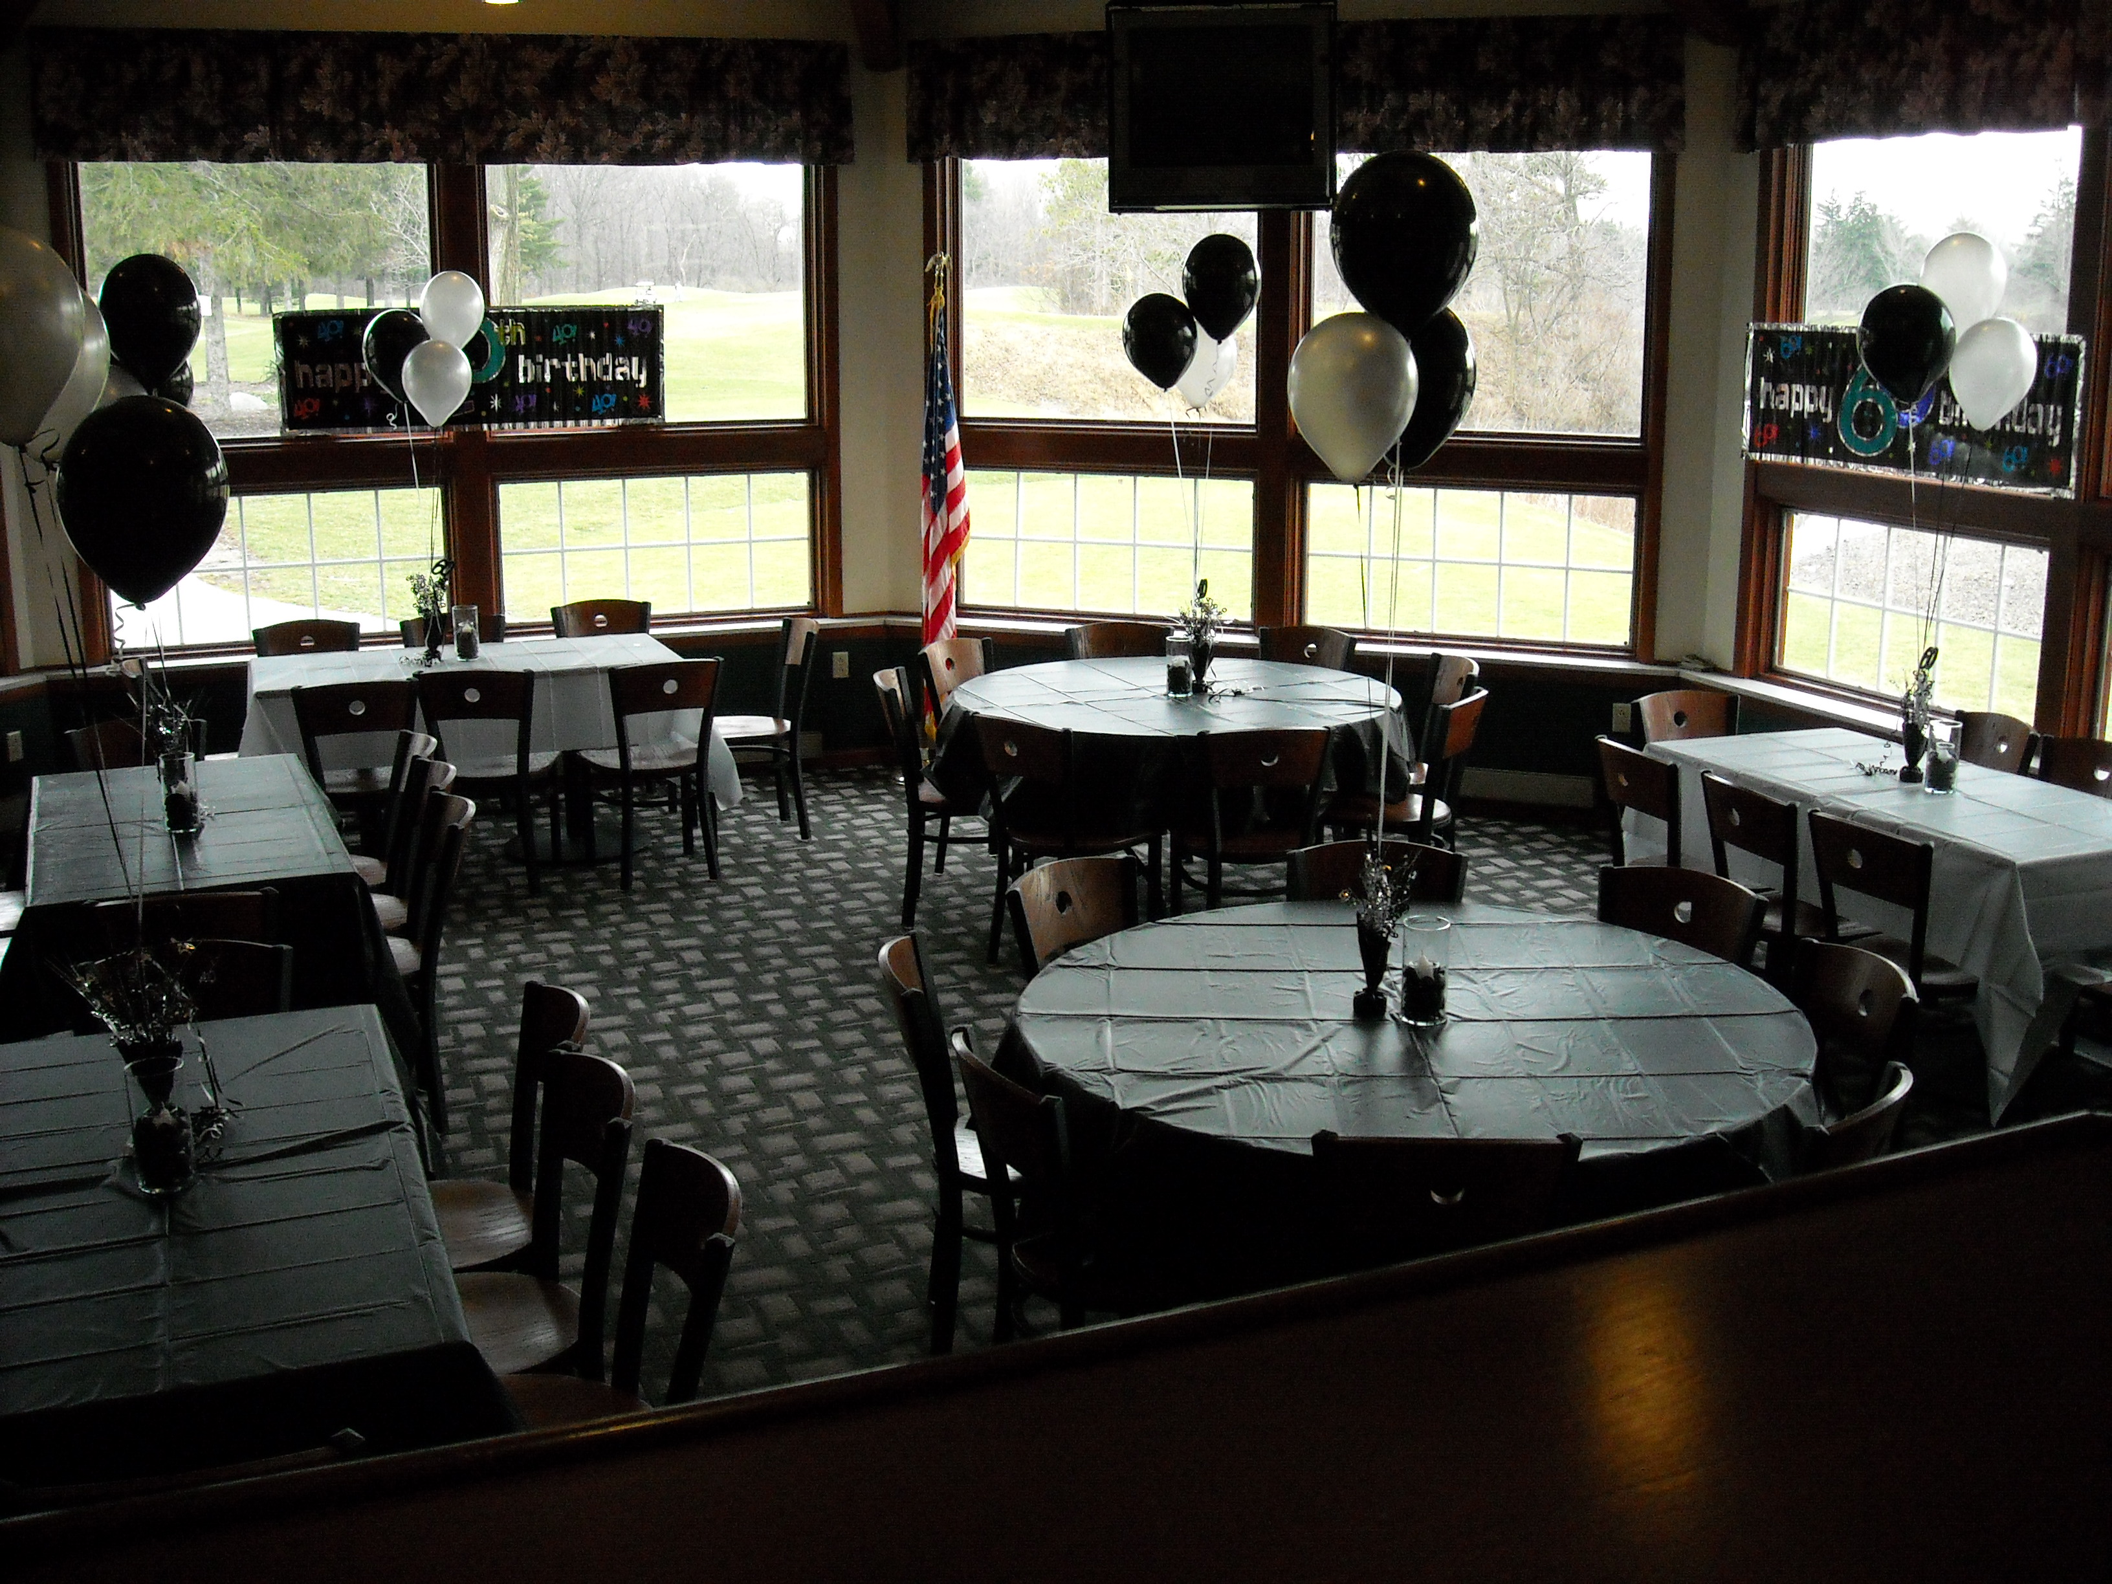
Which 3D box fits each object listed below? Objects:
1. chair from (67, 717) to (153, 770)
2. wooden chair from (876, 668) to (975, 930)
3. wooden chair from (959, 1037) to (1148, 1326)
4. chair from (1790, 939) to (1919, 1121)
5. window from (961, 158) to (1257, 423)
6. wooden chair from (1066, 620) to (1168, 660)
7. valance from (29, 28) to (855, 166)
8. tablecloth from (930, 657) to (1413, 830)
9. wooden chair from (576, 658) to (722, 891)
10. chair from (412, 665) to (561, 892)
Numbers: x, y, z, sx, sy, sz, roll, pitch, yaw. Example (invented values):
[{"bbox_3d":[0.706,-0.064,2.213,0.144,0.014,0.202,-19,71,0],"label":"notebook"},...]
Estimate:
[{"bbox_3d":[-2.763,0.221,6.471,0.420,0.830,0.490,-4,14,-18],"label":"chair"},{"bbox_3d":[-0.359,0.002,7.459,0.520,0.840,0.440,0,13,-2],"label":"wooden chair"},{"bbox_3d":[0.094,0.844,3.900,0.490,0.830,0.430,-7,15,-27],"label":"wooden chair"},{"bbox_3d":[1.403,0.766,4.330,0.490,0.830,0.430,-3,13,-14],"label":"chair"},{"bbox_3d":[0.209,-2.136,9.068,1.355,1.123,0.070,5,14,22],"label":"window"},{"bbox_3d":[0.260,-0.207,8.298,0.439,0.838,0.493,-1,13,-4],"label":"wooden chair"},{"bbox_3d":[-2.359,-2.783,8.564,3.200,0.500,0.140,-5,14,-21],"label":"valance"},{"bbox_3d":[0.417,-0.182,7.464,1.597,0.335,1.597,0,13,0],"label":"tablecloth"},{"bbox_3d":[-1.474,-0.110,7.887,0.420,0.830,0.490,-6,14,-23],"label":"wooden chair"},{"bbox_3d":[-2.135,-0.077,7.986,0.430,0.830,0.490,-2,13,-10],"label":"chair"}]

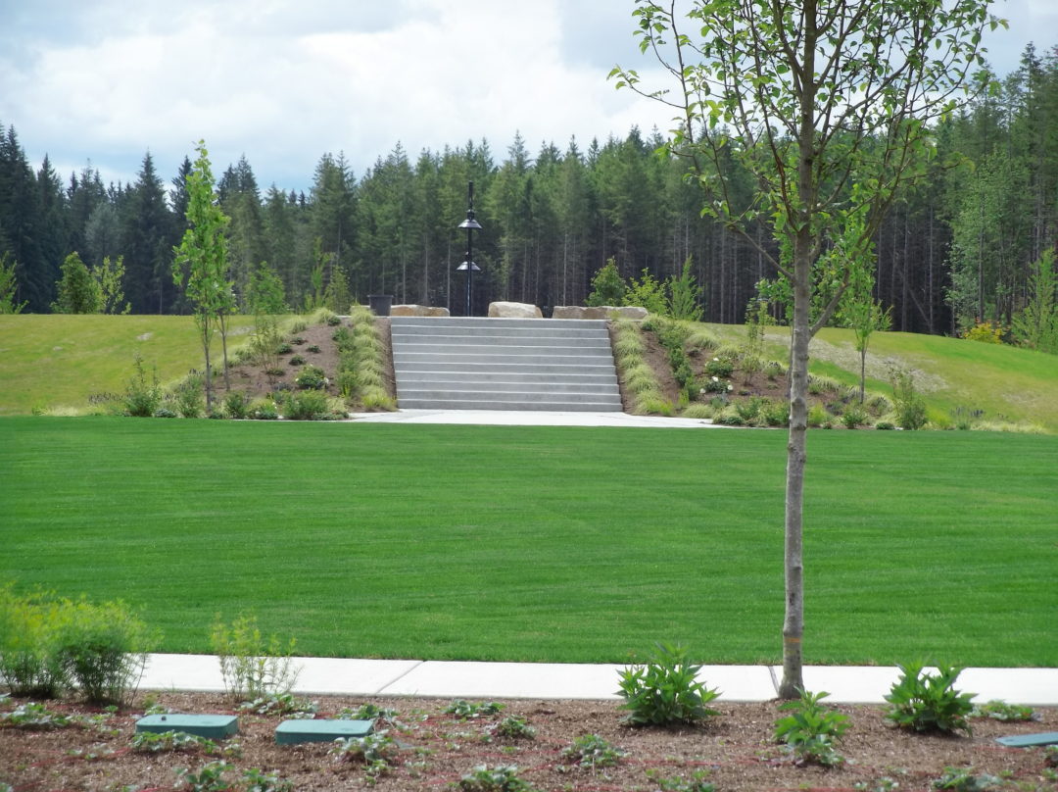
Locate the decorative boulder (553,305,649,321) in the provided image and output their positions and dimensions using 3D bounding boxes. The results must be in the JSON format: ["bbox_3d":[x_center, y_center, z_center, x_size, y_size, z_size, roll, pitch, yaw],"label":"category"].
[{"bbox_3d":[1.353,-1.564,76.300,1.780,0.310,0.750,1,1,-5],"label":"decorative boulder"}]

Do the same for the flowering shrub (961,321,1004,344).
[{"bbox_3d":[9.259,-1.291,83.000,0.880,0.550,0.850,1,1,0],"label":"flowering shrub"}]

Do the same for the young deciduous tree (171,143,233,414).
[{"bbox_3d":[-5.052,-1.856,62.800,0.900,4.150,0.900,1,1,0],"label":"young deciduous tree"}]

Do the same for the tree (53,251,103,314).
[{"bbox_3d":[-10.552,-2.417,95.000,1.150,2.000,1.150,1,1,-6],"label":"tree"}]

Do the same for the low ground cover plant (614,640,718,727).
[{"bbox_3d":[0.572,1.169,16.650,0.410,0.325,0.390,1,1,2],"label":"low ground cover plant"}]

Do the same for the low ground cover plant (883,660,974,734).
[{"bbox_3d":[1.631,1.218,16.550,0.365,0.275,0.350,1,1,6],"label":"low ground cover plant"}]

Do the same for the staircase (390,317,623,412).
[{"bbox_3d":[-0.426,-0.561,69.901,3.800,1.540,2.850,1,1,-5],"label":"staircase"}]

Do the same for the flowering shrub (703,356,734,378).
[{"bbox_3d":[3.190,-0.484,68.000,0.520,0.330,0.500,1,1,0],"label":"flowering shrub"}]

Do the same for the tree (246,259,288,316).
[{"bbox_3d":[-5.699,-2.303,88.000,0.900,1.400,0.880,1,1,0],"label":"tree"}]

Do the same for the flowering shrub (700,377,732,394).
[{"bbox_3d":[3.161,-0.182,68.800,0.530,0.310,0.500,1,1,3],"label":"flowering shrub"}]

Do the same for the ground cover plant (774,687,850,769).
[{"bbox_3d":[1.061,1.234,15.300,0.285,0.265,0.280,1,1,4],"label":"ground cover plant"}]

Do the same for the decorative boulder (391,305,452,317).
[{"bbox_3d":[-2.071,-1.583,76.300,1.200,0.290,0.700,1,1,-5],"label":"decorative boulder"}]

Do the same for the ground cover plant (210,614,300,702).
[{"bbox_3d":[-1.254,1.200,18.600,0.410,0.400,0.380,1,1,0],"label":"ground cover plant"}]

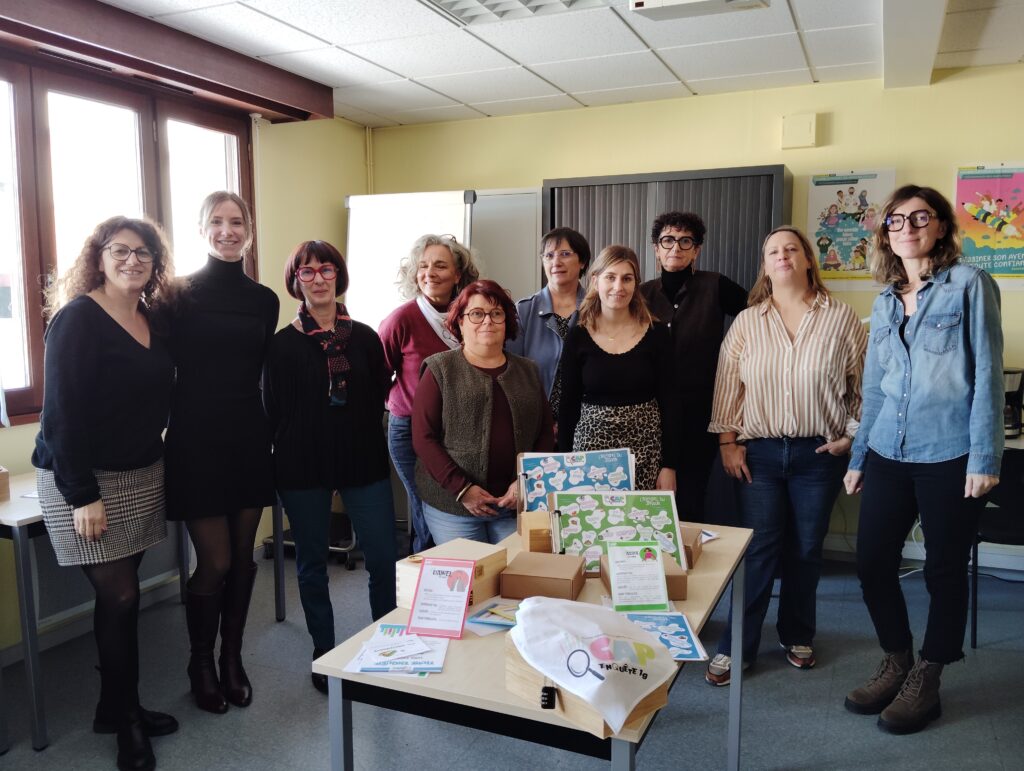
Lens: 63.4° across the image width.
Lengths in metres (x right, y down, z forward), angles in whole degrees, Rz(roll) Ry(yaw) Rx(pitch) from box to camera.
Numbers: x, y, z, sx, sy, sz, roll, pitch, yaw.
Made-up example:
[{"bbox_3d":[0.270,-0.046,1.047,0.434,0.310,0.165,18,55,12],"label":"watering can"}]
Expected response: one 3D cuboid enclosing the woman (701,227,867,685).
[{"bbox_3d":[1.000,0.245,3.070,0.580,1.650,0.370,2,7,16],"label":"woman"}]

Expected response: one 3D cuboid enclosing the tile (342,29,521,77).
[{"bbox_3d":[-0.351,-1.468,3.678,0.600,0.020,0.600,3,7,24],"label":"tile"}]

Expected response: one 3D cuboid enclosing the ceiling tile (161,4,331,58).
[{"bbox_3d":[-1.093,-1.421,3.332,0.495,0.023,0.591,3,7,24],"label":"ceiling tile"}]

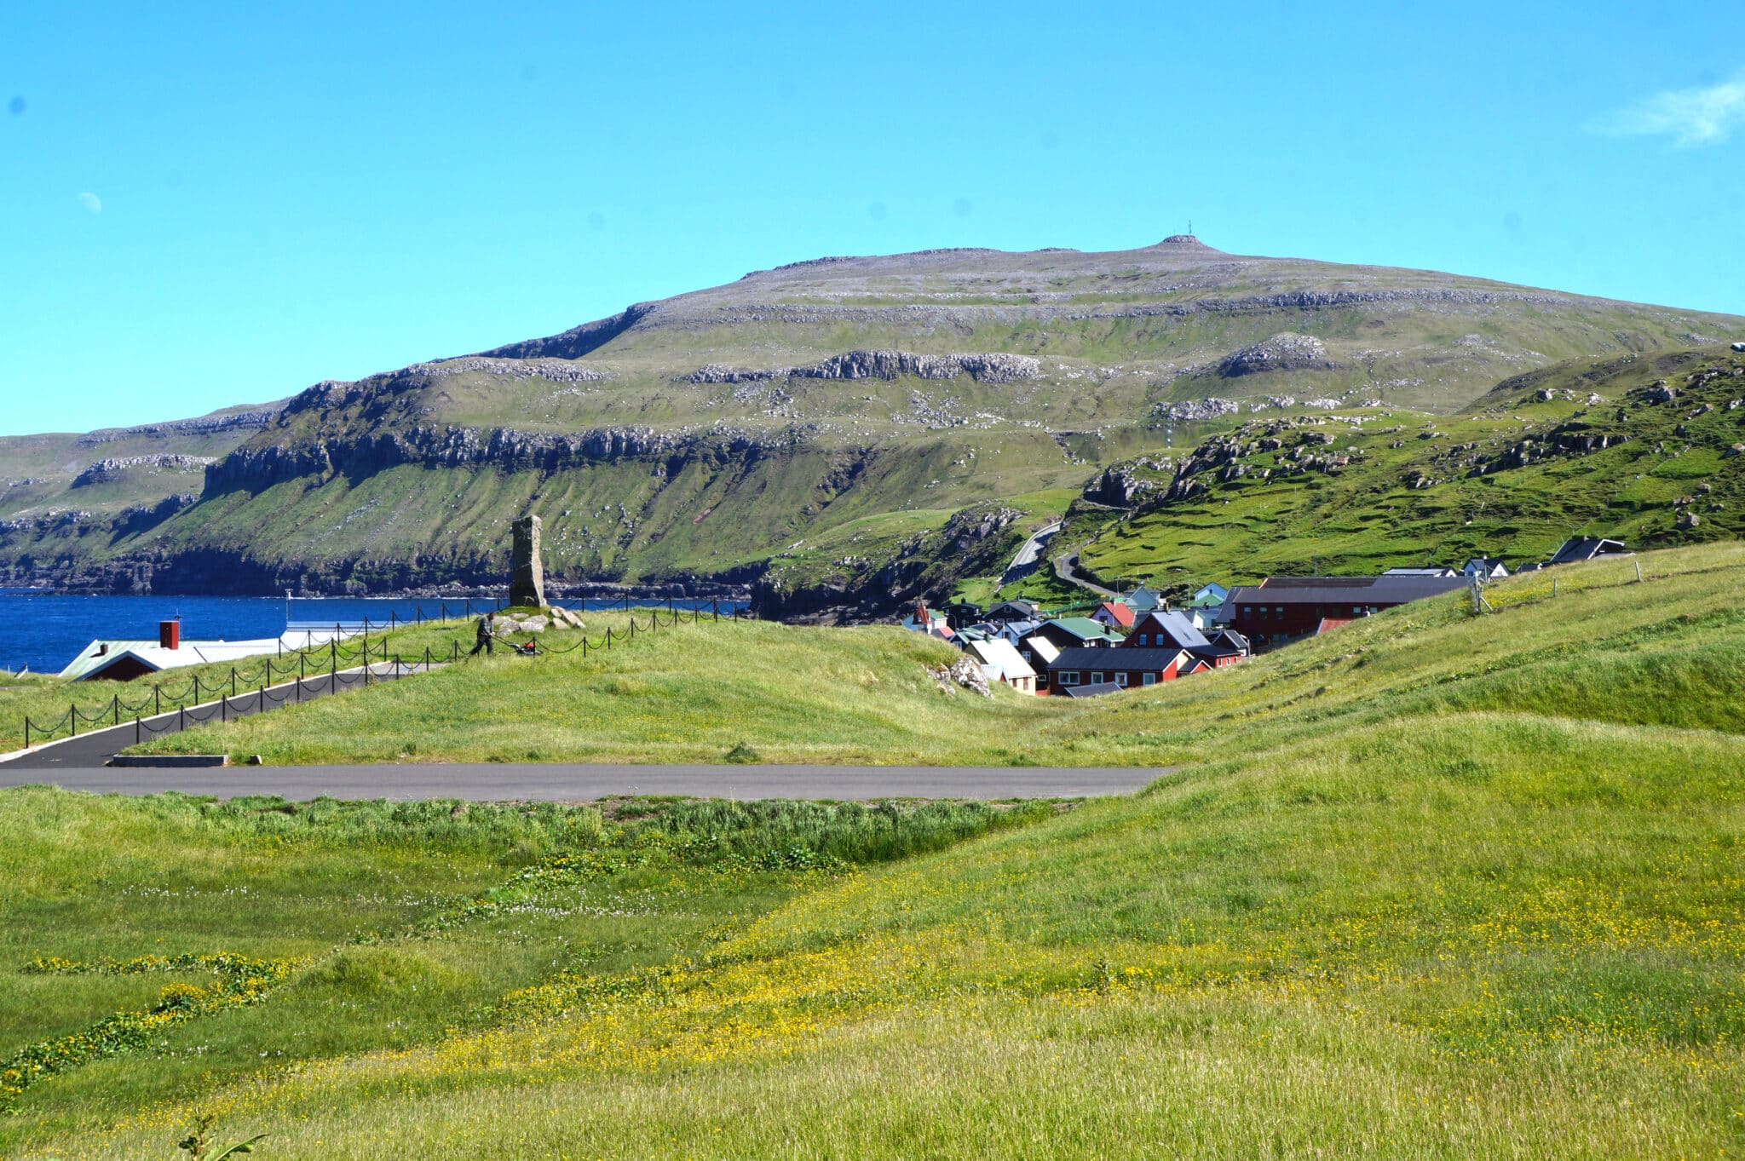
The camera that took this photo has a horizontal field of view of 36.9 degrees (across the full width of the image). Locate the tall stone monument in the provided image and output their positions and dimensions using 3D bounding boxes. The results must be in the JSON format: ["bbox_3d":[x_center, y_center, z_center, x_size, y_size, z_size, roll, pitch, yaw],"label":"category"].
[{"bbox_3d":[-12.060,-0.660,91.500,1.000,3.240,0.850,-1,1,17],"label":"tall stone monument"}]

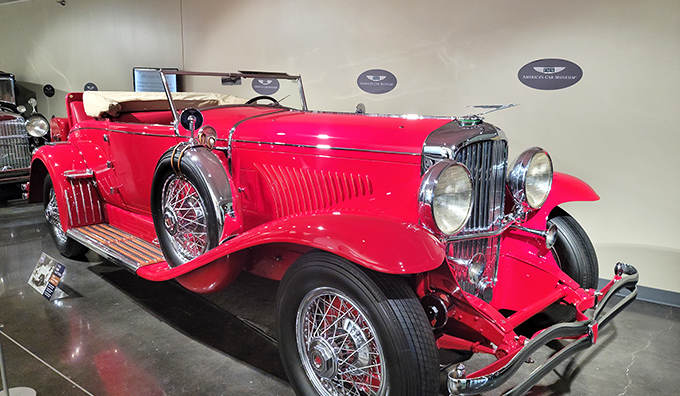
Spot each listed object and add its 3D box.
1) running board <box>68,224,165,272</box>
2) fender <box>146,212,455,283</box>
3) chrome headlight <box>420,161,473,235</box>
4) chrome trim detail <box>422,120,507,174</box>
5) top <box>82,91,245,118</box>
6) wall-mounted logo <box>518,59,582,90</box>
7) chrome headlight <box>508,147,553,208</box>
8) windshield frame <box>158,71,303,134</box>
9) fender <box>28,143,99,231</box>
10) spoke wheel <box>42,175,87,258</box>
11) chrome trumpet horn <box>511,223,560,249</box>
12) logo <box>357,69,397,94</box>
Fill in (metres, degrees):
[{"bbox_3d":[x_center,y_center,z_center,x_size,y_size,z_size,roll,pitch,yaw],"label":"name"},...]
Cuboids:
[{"bbox_3d":[-1.711,0.351,3.748,0.290,0.055,1.470,-10,14,-43],"label":"running board"},{"bbox_3d":[-0.362,0.294,2.398,0.480,0.650,2.210,-10,14,-43],"label":"fender"},{"bbox_3d":[0.386,-0.005,1.942,0.302,0.302,0.185,-10,14,-43],"label":"chrome headlight"},{"bbox_3d":[0.616,-0.241,2.258,0.540,0.250,0.230,-10,14,-43],"label":"chrome trim detail"},{"bbox_3d":[-1.449,-0.800,4.283,1.220,0.220,0.790,-10,14,-43],"label":"top"},{"bbox_3d":[1.526,-0.897,3.566,0.460,0.230,0.015,7,13,40],"label":"wall-mounted logo"},{"bbox_3d":[0.922,-0.103,2.447,0.302,0.302,0.185,-10,14,-43],"label":"chrome headlight"},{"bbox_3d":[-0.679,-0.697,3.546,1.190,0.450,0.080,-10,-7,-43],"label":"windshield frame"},{"bbox_3d":[-2.643,-0.142,4.657,0.320,0.720,1.350,-10,14,-43],"label":"fender"},{"bbox_3d":[-2.560,0.146,4.579,0.200,0.798,0.798,-10,14,-43],"label":"spoke wheel"},{"bbox_3d":[0.968,0.174,2.474,0.130,0.130,0.260,-10,14,-43],"label":"chrome trumpet horn"},{"bbox_3d":[0.339,-1.077,4.551,0.460,0.230,0.015,7,13,40],"label":"logo"}]

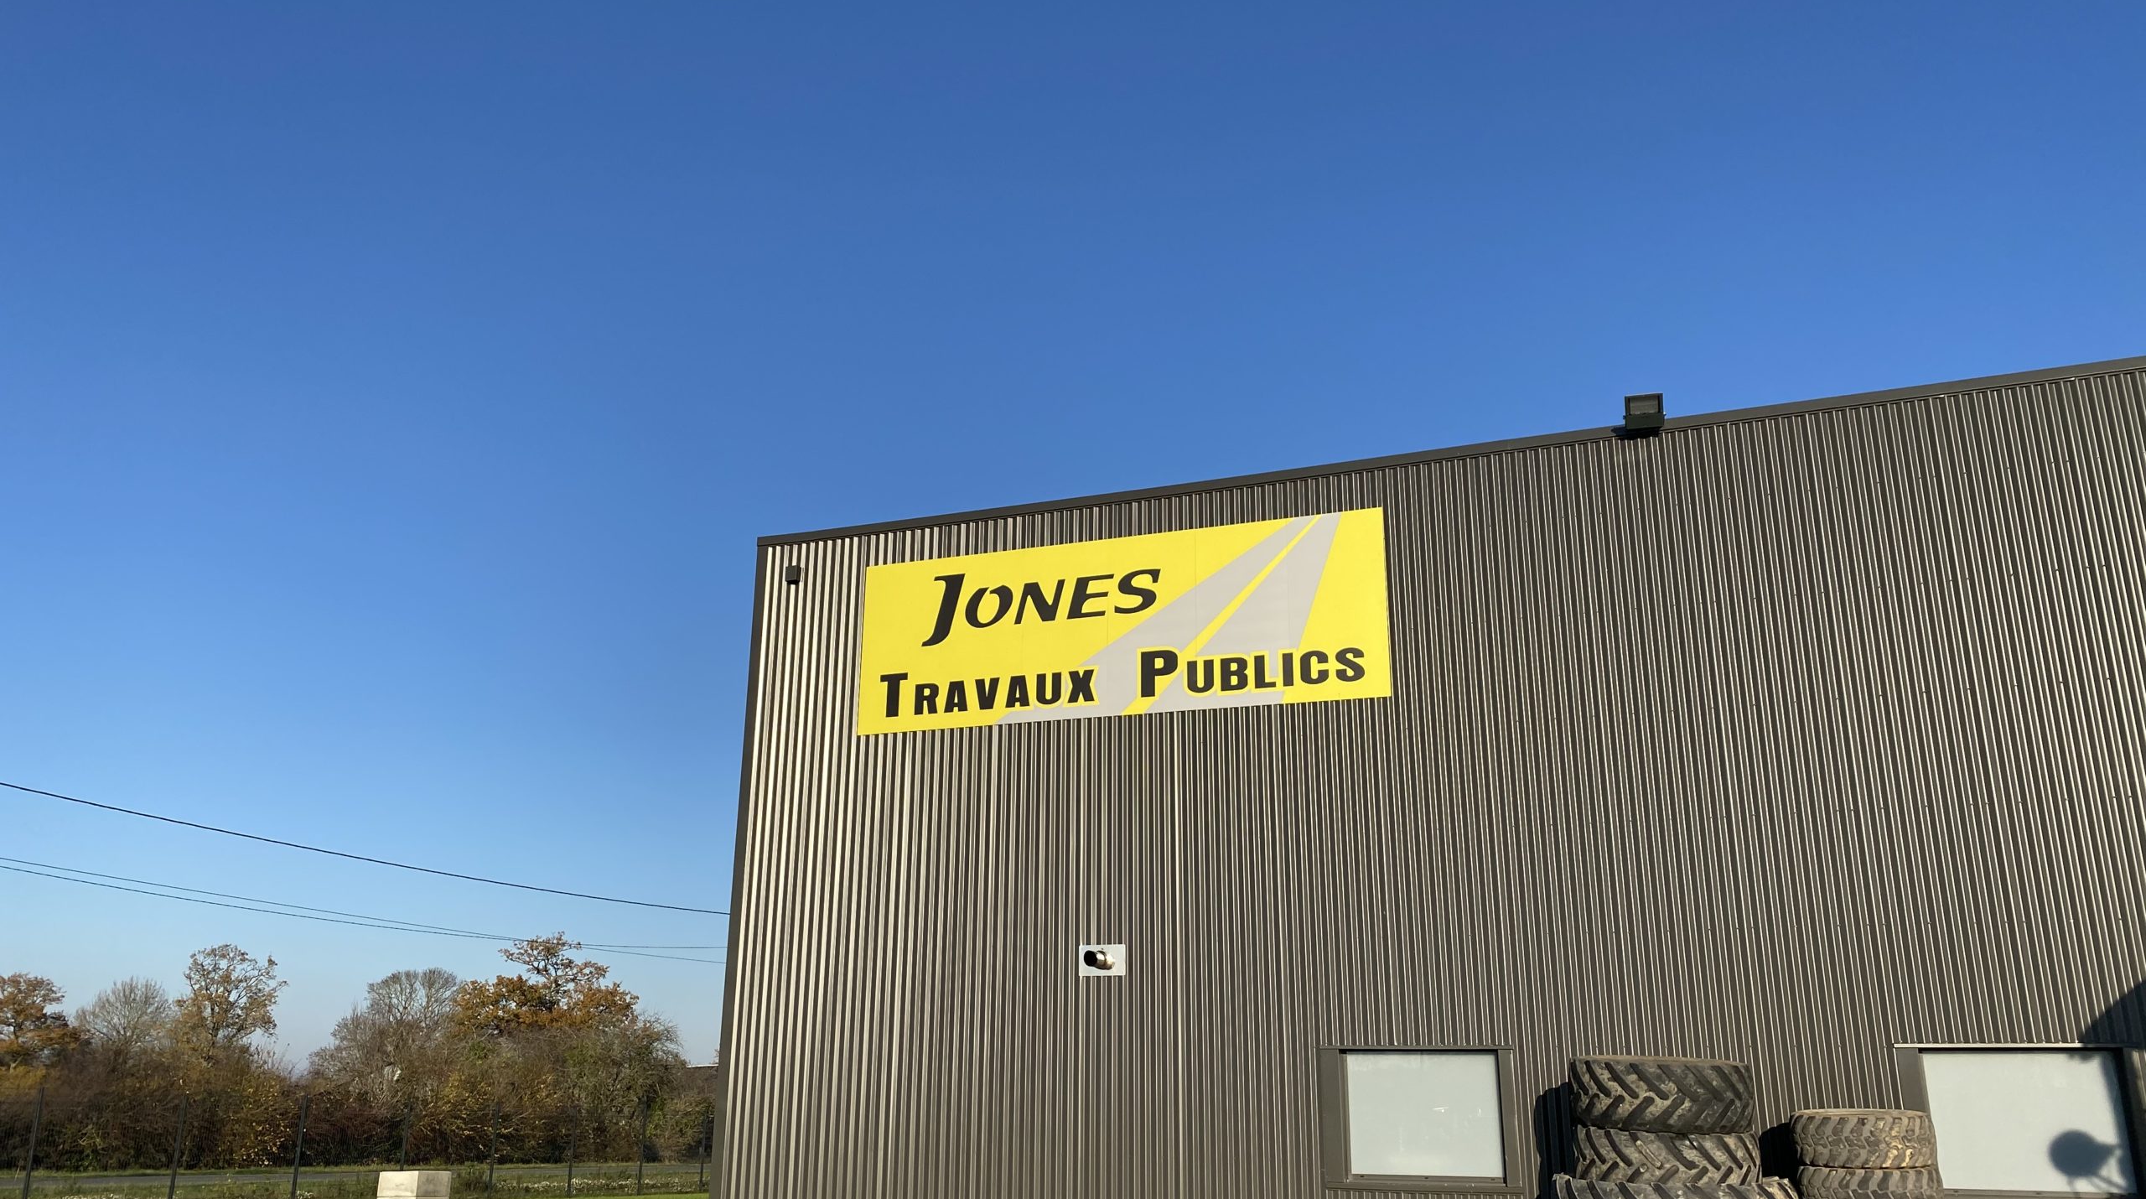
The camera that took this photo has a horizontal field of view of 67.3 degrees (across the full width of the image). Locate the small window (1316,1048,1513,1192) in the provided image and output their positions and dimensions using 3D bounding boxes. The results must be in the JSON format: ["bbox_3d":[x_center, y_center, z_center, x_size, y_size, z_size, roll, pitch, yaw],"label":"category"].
[{"bbox_3d":[3.178,4.801,14.935,1.640,1.220,0.120,-6,-19,20],"label":"small window"}]

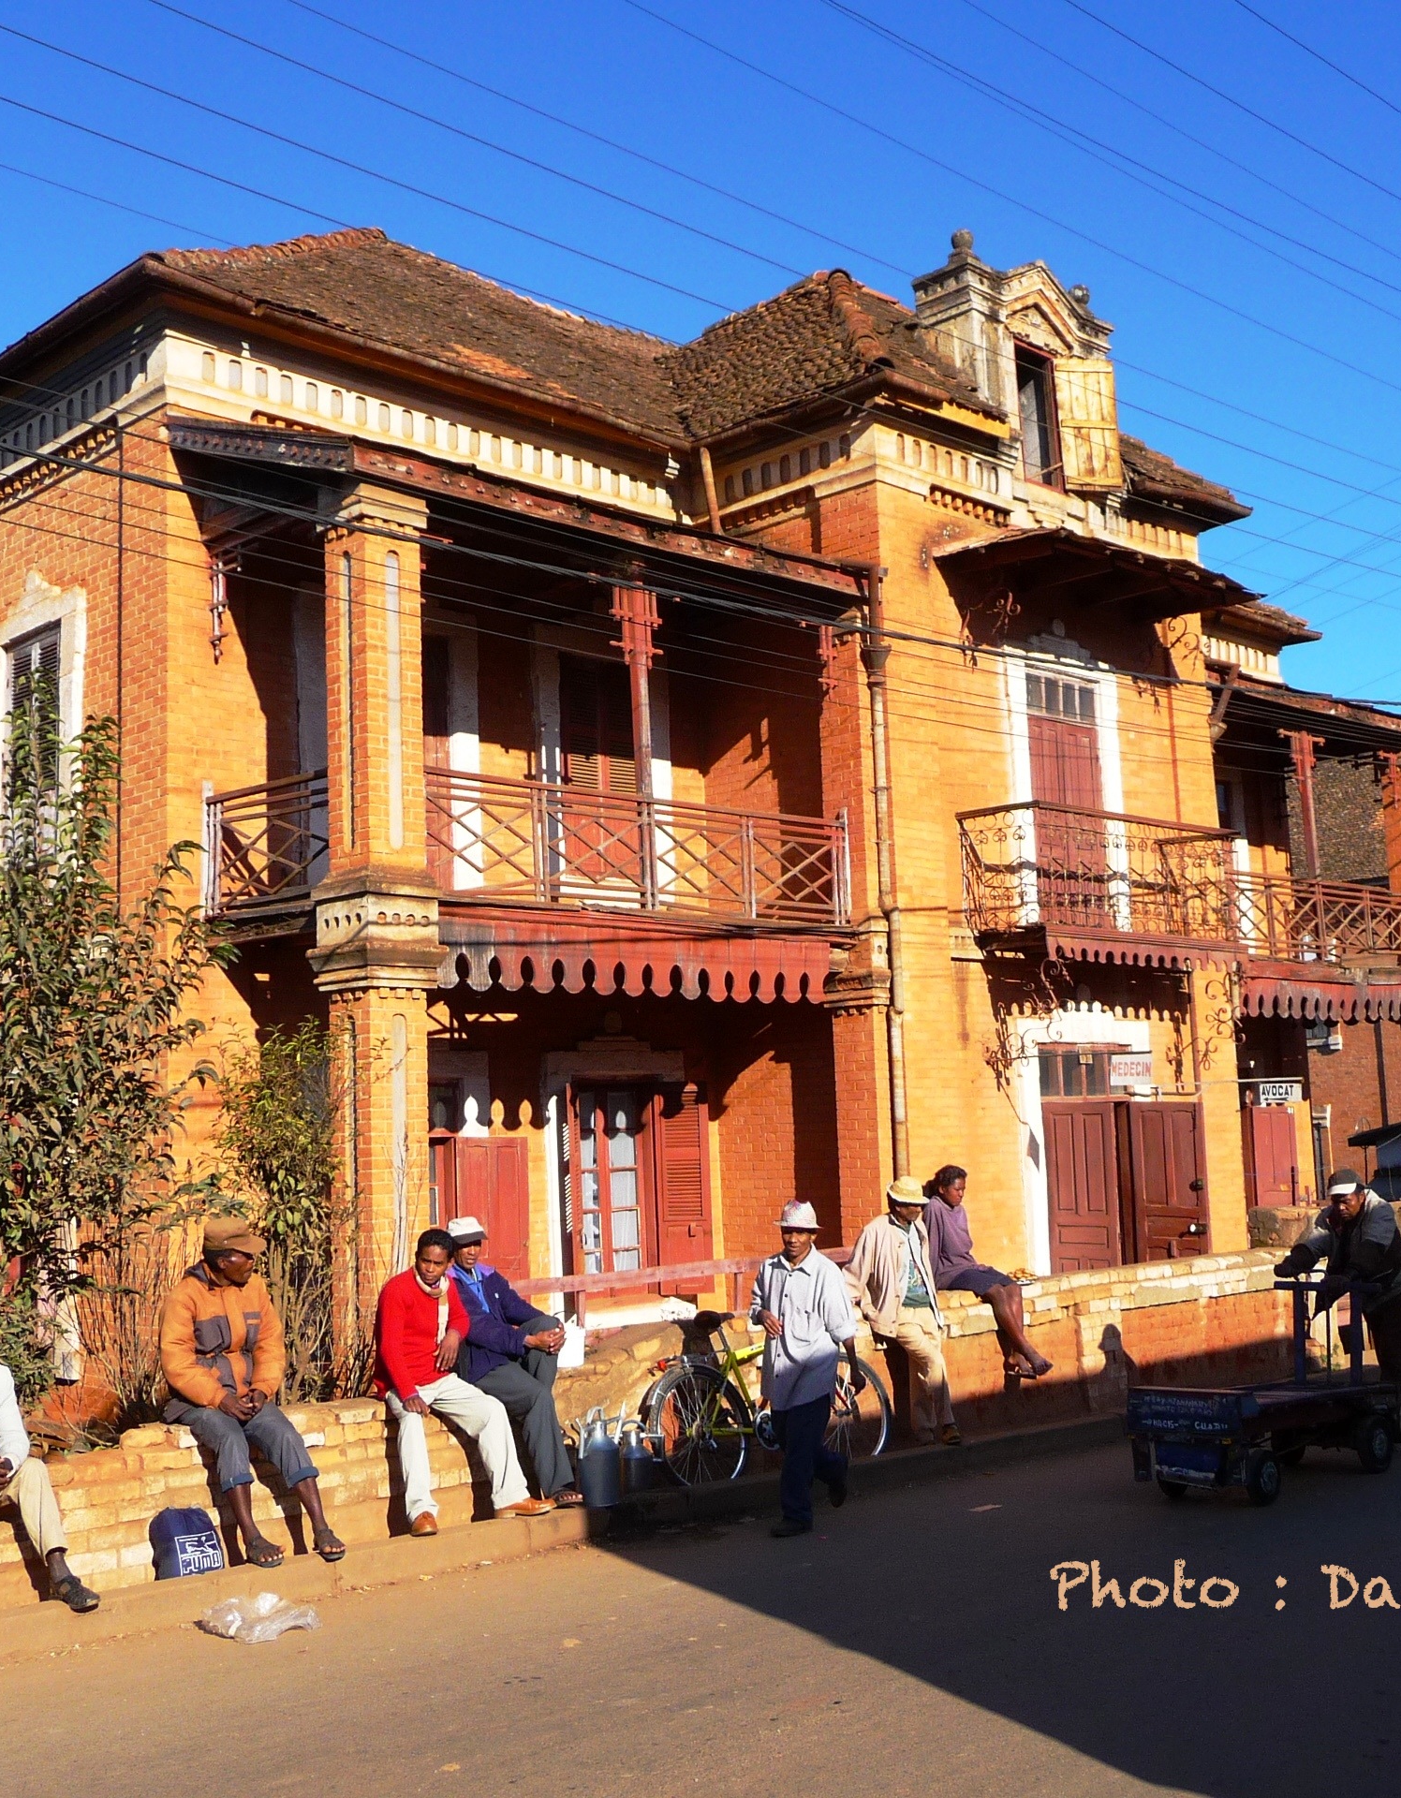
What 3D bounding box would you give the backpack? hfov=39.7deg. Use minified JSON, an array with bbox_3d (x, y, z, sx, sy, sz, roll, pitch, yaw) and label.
[{"bbox_3d":[-2.161,2.695,8.153,0.293,0.303,0.182,4,-9,-42],"label":"backpack"}]

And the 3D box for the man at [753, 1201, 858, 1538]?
[{"bbox_3d":[0.549,2.490,10.250,0.500,1.700,0.450,-5,-7,25],"label":"man"}]

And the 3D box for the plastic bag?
[{"bbox_3d":[-1.926,3.145,8.470,0.530,0.150,0.340,-1,-7,-6],"label":"plastic bag"}]

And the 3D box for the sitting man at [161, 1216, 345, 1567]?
[{"bbox_3d":[-1.953,2.120,8.430,0.566,1.444,0.808,2,-8,-34],"label":"sitting man"}]

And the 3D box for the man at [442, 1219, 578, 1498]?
[{"bbox_3d":[-0.967,2.432,10.307,0.800,1.460,0.560,-7,-8,41],"label":"man"}]

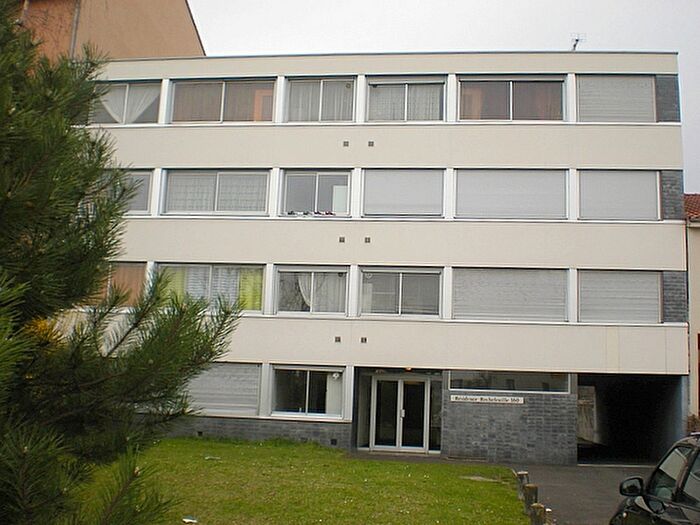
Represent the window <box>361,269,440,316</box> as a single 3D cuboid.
[{"bbox_3d":[1.396,0.856,20.941,2.193,1.246,0.120,1,-9,7],"label":"window"}]

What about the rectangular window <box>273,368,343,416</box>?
[{"bbox_3d":[-1.143,3.521,20.854,1.868,1.211,0.130,1,-9,7],"label":"rectangular window"}]

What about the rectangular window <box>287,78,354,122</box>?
[{"bbox_3d":[-0.835,-4.633,22.137,1.984,1.299,0.120,1,-9,7],"label":"rectangular window"}]

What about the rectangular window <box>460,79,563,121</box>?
[{"bbox_3d":[4.504,-4.522,21.494,2.898,1.239,0.120,1,-9,7],"label":"rectangular window"}]

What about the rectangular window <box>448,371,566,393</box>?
[{"bbox_3d":[4.194,3.145,20.264,3.141,0.546,0.100,1,-9,7],"label":"rectangular window"}]

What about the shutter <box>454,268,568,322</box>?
[{"bbox_3d":[4.409,0.872,21.159,3.170,1.473,0.150,1,-10,7],"label":"shutter"}]

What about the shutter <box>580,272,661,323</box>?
[{"bbox_3d":[7.062,0.892,20.201,2.055,1.324,0.100,1,-9,7],"label":"shutter"}]

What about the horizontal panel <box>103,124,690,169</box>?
[{"bbox_3d":[0.396,-3.389,22.350,17.781,1.322,0.250,1,-10,7],"label":"horizontal panel"}]

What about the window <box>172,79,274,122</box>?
[{"bbox_3d":[-3.683,-4.706,22.446,2.977,1.311,0.130,1,-9,7],"label":"window"}]

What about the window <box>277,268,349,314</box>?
[{"bbox_3d":[-1.090,0.790,21.862,2.097,1.412,0.150,1,-10,7],"label":"window"}]

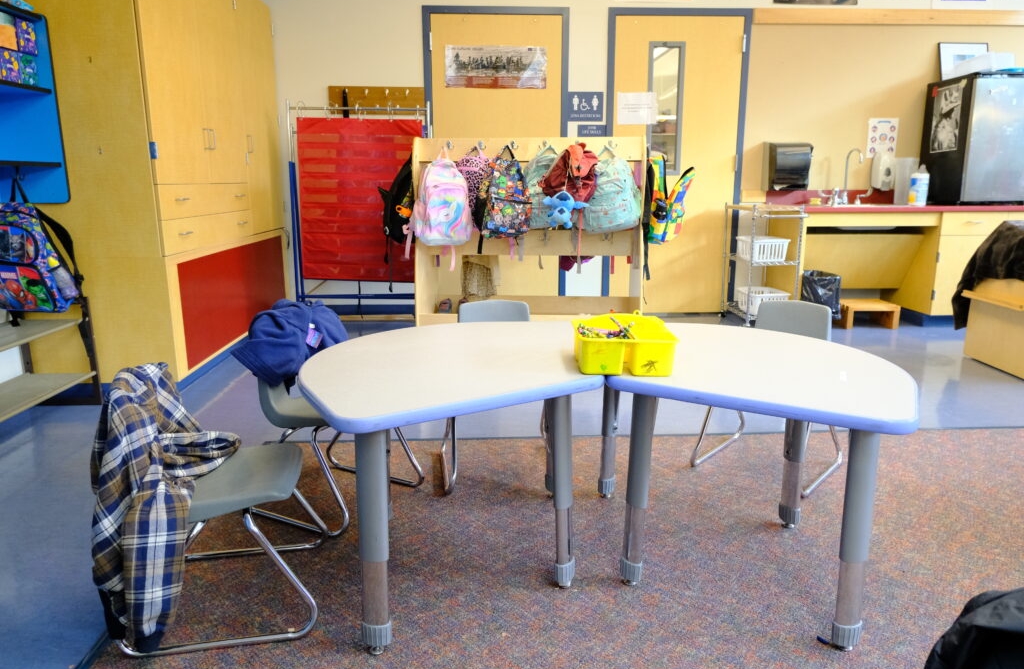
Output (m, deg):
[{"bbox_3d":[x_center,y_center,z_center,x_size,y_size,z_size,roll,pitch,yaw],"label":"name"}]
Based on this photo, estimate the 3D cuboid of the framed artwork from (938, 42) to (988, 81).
[{"bbox_3d":[3.249,-1.947,4.696,0.362,0.300,0.022,-1,-3,-3],"label":"framed artwork"}]

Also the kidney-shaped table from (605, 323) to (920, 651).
[{"bbox_3d":[0.532,0.307,1.770,0.925,0.533,0.780,7,15,30],"label":"kidney-shaped table"}]

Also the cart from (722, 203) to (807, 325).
[{"bbox_3d":[1.773,-0.505,4.690,0.360,0.830,0.460,-2,13,-6],"label":"cart"}]

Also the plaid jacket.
[{"bbox_3d":[-0.770,0.343,1.465,0.290,0.555,0.400,-3,13,-10],"label":"plaid jacket"}]

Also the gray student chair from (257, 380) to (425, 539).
[{"bbox_3d":[-0.578,0.243,2.039,0.415,0.565,0.400,7,14,28],"label":"gray student chair"}]

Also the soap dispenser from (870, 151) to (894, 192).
[{"bbox_3d":[2.742,-1.203,4.848,0.118,0.272,0.104,-1,13,-3],"label":"soap dispenser"}]

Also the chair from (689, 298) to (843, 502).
[{"bbox_3d":[0.915,0.182,2.268,0.375,0.555,0.420,11,17,41],"label":"chair"}]

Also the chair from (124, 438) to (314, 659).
[{"bbox_3d":[-0.682,0.357,1.533,0.415,0.565,0.400,-3,13,-11],"label":"chair"}]

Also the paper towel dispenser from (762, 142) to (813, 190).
[{"bbox_3d":[1.999,-1.214,4.760,0.280,0.345,0.190,-1,13,-3],"label":"paper towel dispenser"}]

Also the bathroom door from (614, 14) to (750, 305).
[{"bbox_3d":[1.222,-1.208,4.847,0.940,2.130,0.060,-1,13,-3],"label":"bathroom door"}]

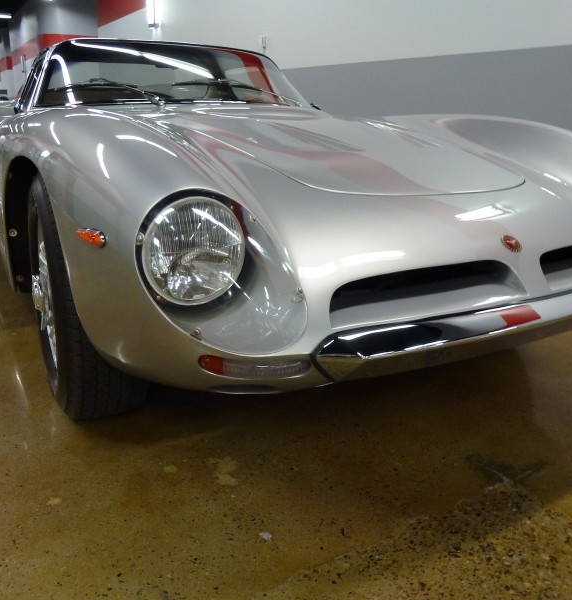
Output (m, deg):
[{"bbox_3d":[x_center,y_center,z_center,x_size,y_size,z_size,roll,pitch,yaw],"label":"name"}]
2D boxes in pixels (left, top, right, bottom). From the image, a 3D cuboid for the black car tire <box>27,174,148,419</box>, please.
[{"bbox_3d":[-0.544,-0.005,1.508,0.215,0.660,0.660,-10,22,-29],"label":"black car tire"}]

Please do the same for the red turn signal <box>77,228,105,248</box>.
[{"bbox_3d":[-0.372,-0.118,1.065,0.082,0.036,0.030,15,23,35],"label":"red turn signal"}]

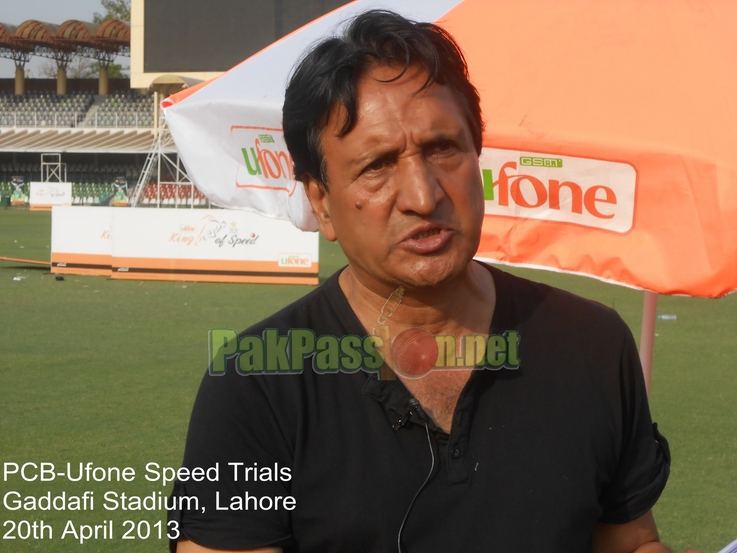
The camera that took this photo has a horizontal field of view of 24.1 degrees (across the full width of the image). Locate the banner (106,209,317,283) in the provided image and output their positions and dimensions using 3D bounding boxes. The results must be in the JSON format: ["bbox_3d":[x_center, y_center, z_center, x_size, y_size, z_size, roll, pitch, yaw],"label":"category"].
[{"bbox_3d":[-2.616,-0.529,29.097,3.660,1.220,0.060,2,1,14],"label":"banner"}]

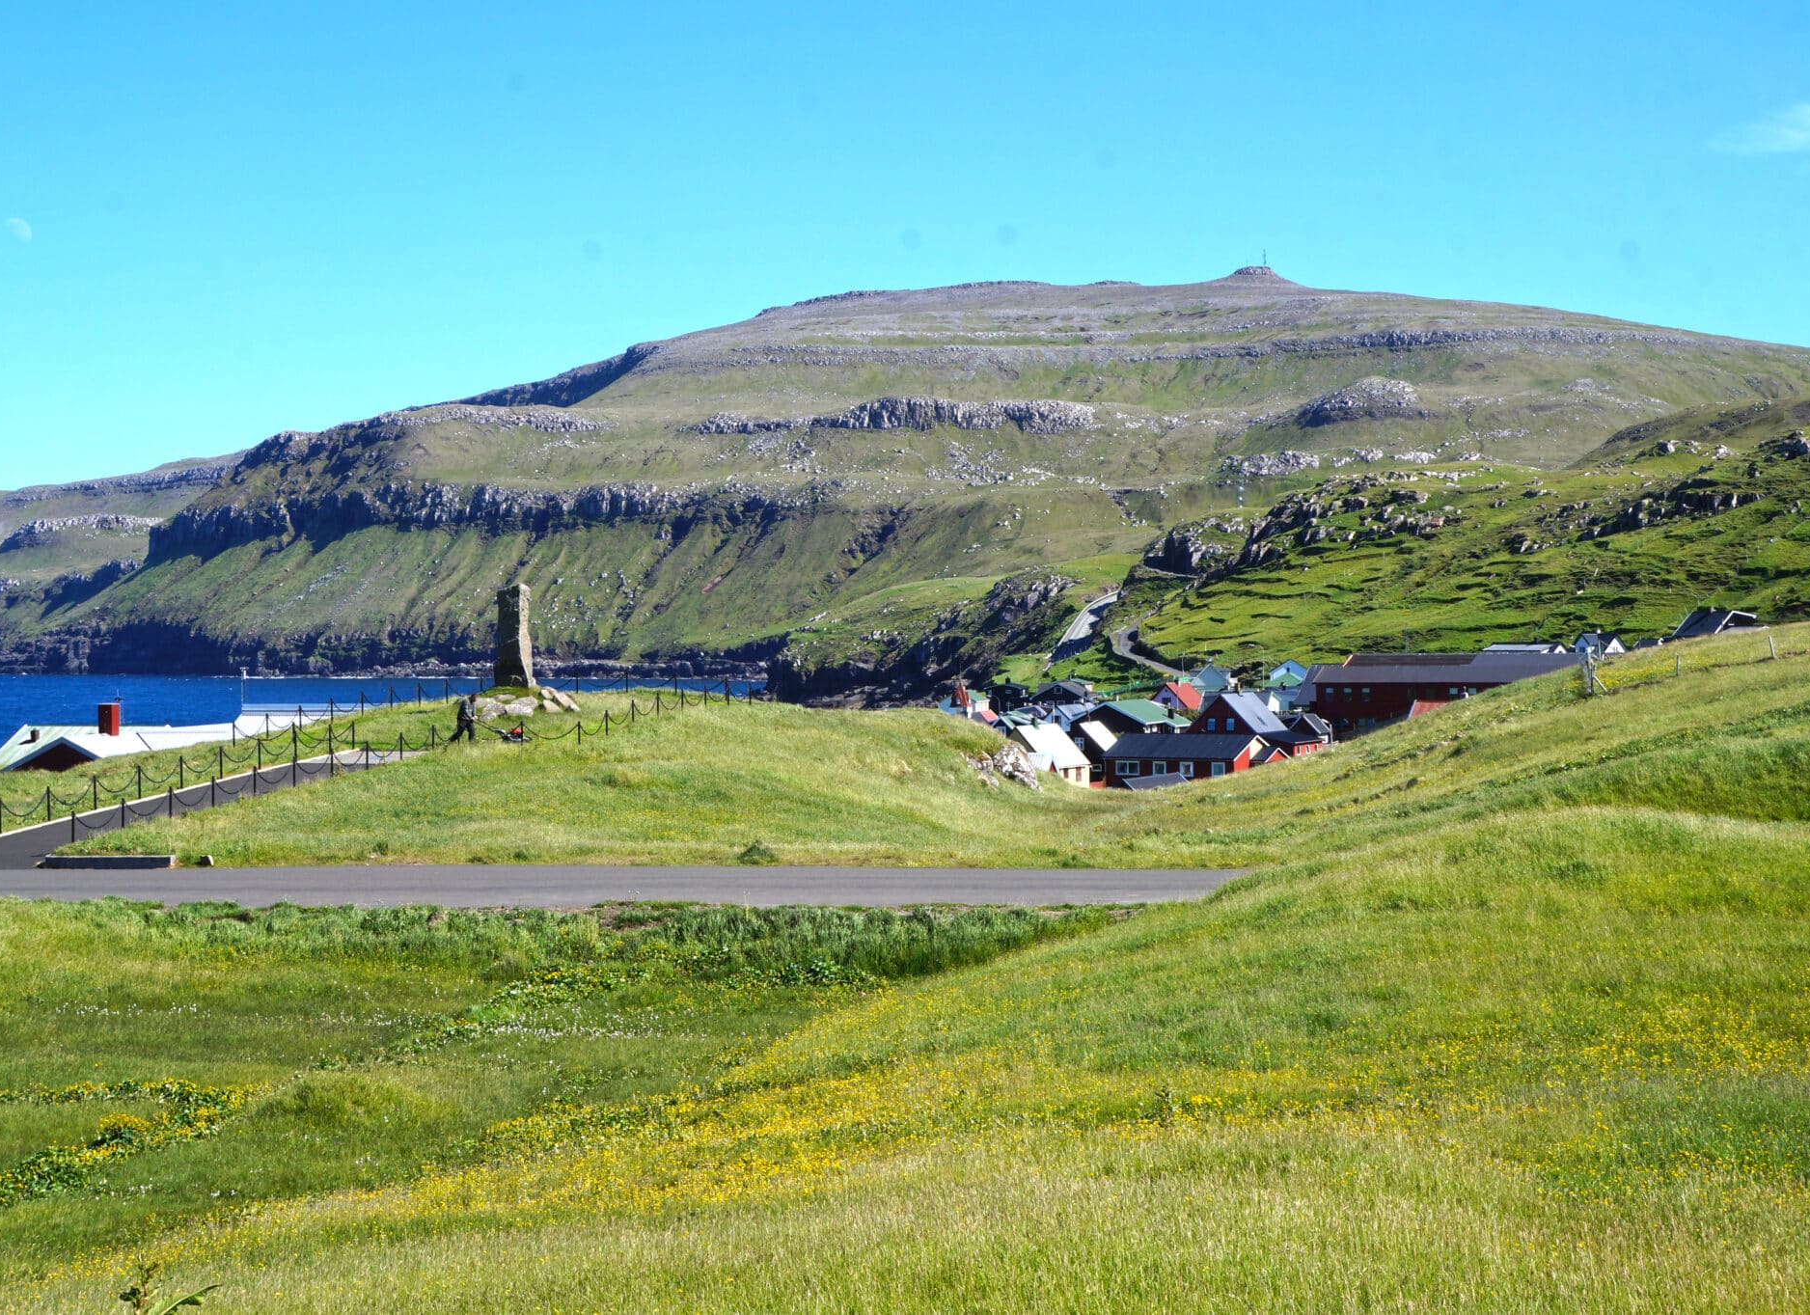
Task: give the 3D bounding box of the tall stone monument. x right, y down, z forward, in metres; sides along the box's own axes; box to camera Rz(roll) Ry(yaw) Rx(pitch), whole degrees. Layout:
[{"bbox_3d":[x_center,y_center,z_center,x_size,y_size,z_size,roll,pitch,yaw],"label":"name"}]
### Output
[{"bbox_3d":[-12.060,-0.660,91.500,1.000,3.240,0.850,-1,1,17],"label":"tall stone monument"}]

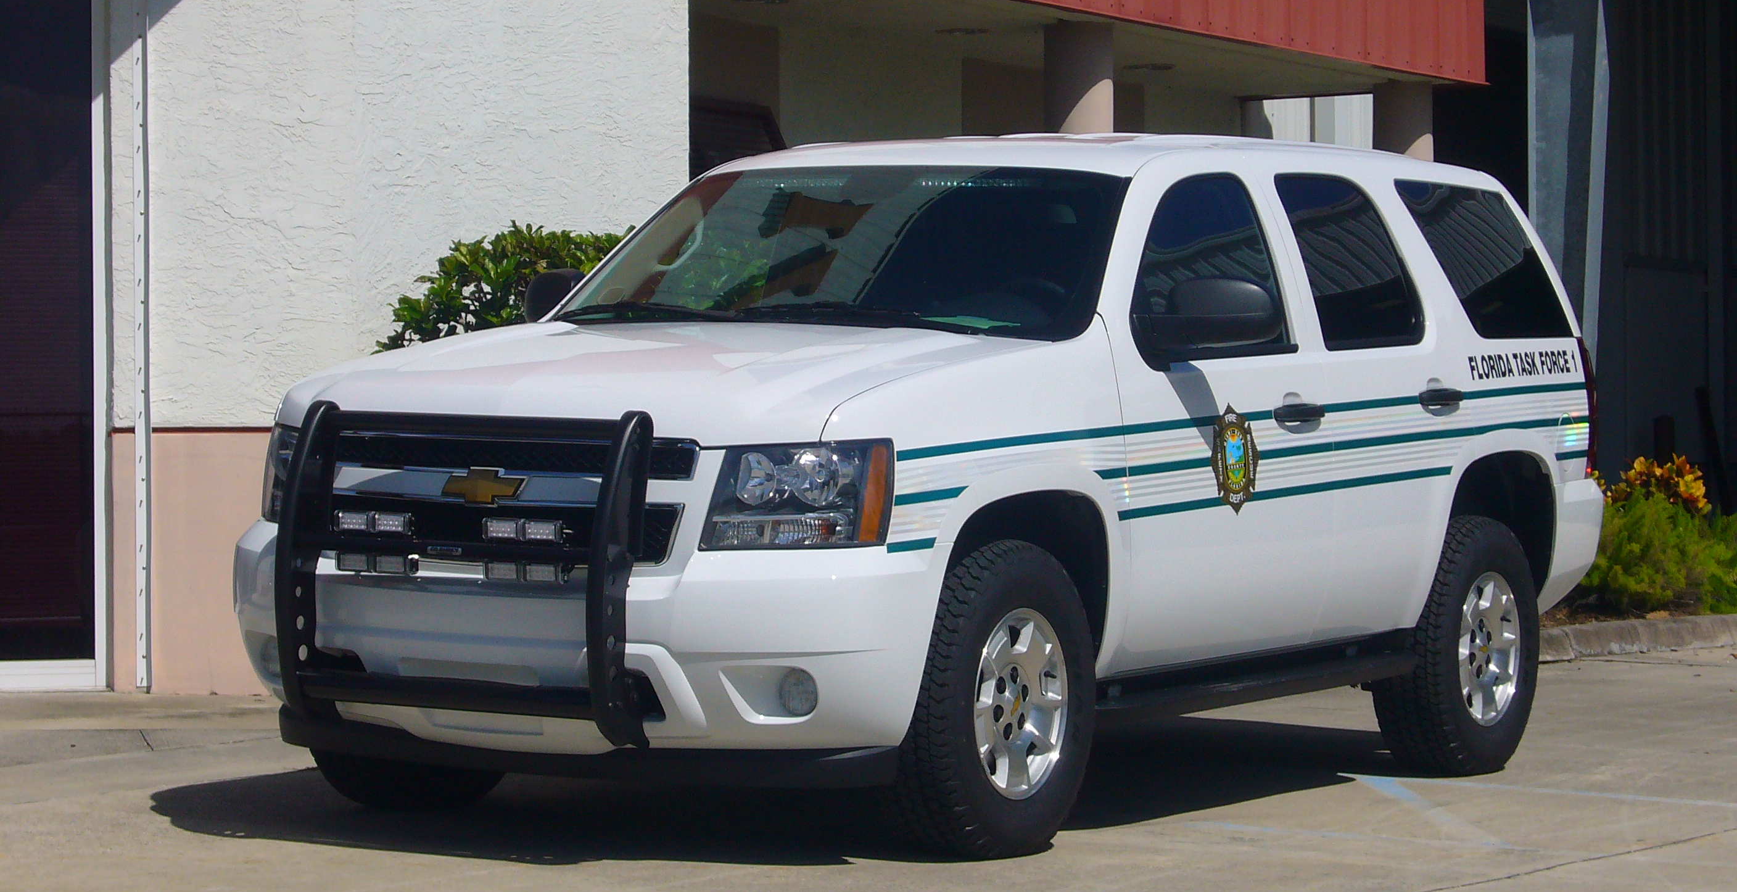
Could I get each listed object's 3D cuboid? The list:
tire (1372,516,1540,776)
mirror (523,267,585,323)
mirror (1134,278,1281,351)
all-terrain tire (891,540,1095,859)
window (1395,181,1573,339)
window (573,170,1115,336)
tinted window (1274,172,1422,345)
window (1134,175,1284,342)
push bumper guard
[{"bbox_3d":[1.796,0.609,13.166,0.275,0.790,0.790,2,1,31],"label":"tire"},{"bbox_3d":[-0.867,-0.409,12.338,0.340,0.200,0.200,2,1,31],"label":"mirror"},{"bbox_3d":[0.900,-0.343,11.270,0.340,0.200,0.200,2,1,31],"label":"mirror"},{"bbox_3d":[0.285,0.624,10.637,0.275,0.790,0.790,2,1,31],"label":"all-terrain tire"},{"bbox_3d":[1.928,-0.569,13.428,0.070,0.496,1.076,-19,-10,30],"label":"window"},{"bbox_3d":[-0.044,-0.520,11.700,1.640,0.130,0.760,2,40,31],"label":"window"},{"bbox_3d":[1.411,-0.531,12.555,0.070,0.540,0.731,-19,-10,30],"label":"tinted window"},{"bbox_3d":[0.868,-0.521,11.653,0.070,0.490,0.861,-19,-10,30],"label":"window"},{"bbox_3d":[-0.954,0.301,10.244,0.960,0.800,0.320,2,1,31],"label":"push bumper guard"}]

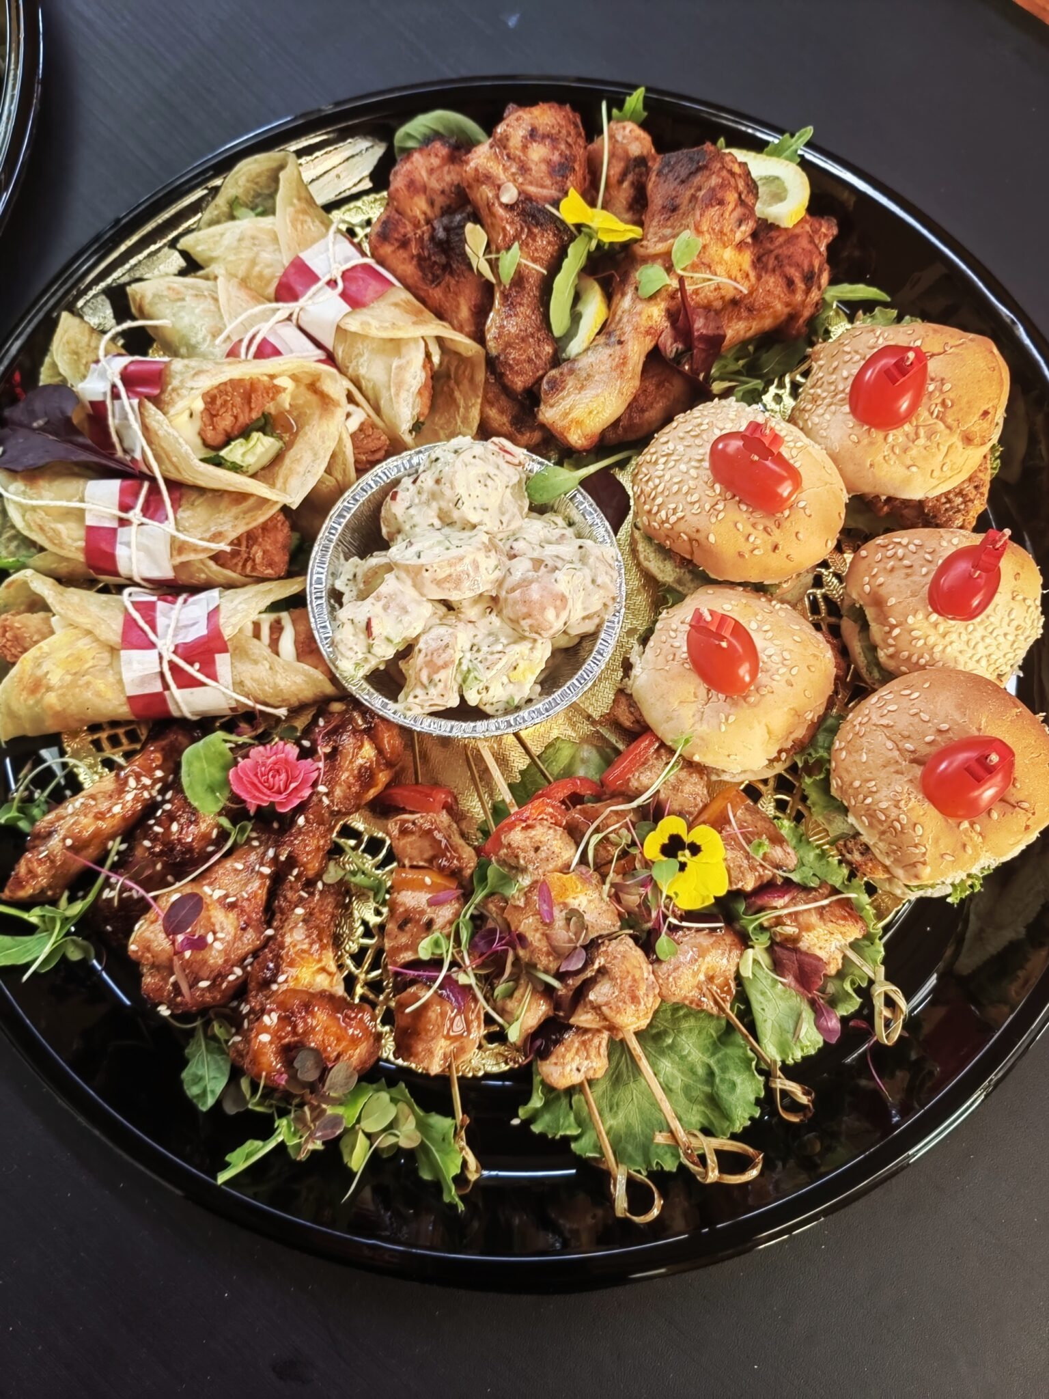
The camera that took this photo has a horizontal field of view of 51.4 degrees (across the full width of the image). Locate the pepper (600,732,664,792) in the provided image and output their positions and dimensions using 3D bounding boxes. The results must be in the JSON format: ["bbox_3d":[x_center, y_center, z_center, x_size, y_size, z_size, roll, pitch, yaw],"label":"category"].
[{"bbox_3d":[0.035,0.019,0.351,0.024,0.010,0.010,-41,80,-10],"label":"pepper"}]

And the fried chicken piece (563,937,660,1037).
[{"bbox_3d":[0.026,0.088,0.336,0.030,0.025,0.032,41,78,9],"label":"fried chicken piece"}]

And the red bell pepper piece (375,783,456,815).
[{"bbox_3d":[-0.038,0.035,0.386,0.029,0.013,0.012,4,76,2],"label":"red bell pepper piece"}]

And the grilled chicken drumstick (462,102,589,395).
[{"bbox_3d":[0.001,-0.173,0.416,0.047,0.043,0.114,2,76,1],"label":"grilled chicken drumstick"}]

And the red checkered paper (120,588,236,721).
[{"bbox_3d":[-0.124,-0.016,0.394,0.034,0.039,0.046,-5,77,-2],"label":"red checkered paper"}]

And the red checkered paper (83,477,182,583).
[{"bbox_3d":[-0.132,-0.056,0.368,0.031,0.026,0.034,-5,76,-2],"label":"red checkered paper"}]

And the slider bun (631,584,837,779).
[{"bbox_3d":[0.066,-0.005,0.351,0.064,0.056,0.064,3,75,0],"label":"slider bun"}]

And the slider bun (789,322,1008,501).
[{"bbox_3d":[0.143,-0.105,0.415,0.074,0.053,0.074,0,77,-1],"label":"slider bun"}]

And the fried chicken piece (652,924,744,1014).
[{"bbox_3d":[0.060,0.093,0.377,0.032,0.026,0.029,30,78,5],"label":"fried chicken piece"}]

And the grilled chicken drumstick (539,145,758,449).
[{"bbox_3d":[0.047,-0.151,0.408,0.046,0.043,0.121,24,77,6],"label":"grilled chicken drumstick"}]

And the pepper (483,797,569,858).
[{"bbox_3d":[0.000,0.044,0.373,0.034,0.014,0.012,-30,77,-7],"label":"pepper"}]

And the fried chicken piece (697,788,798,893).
[{"bbox_3d":[0.071,0.045,0.348,0.030,0.025,0.033,-30,78,-8],"label":"fried chicken piece"}]

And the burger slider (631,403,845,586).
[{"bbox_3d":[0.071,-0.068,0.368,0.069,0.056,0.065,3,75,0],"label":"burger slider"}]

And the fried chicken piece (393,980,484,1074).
[{"bbox_3d":[-0.029,0.111,0.369,0.031,0.028,0.027,2,76,1],"label":"fried chicken piece"}]

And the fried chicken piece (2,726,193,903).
[{"bbox_3d":[-0.152,0.041,0.389,0.079,0.028,0.030,-41,81,-10],"label":"fried chicken piece"}]

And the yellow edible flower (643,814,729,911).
[{"bbox_3d":[0.049,0.049,0.330,0.025,0.010,0.029,2,75,0],"label":"yellow edible flower"}]

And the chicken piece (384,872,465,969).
[{"bbox_3d":[-0.036,0.077,0.384,0.027,0.025,0.033,5,77,0],"label":"chicken piece"}]

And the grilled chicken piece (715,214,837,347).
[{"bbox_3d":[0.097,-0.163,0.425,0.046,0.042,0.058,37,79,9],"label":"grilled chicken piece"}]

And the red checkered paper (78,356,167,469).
[{"bbox_3d":[-0.150,-0.108,0.408,0.029,0.034,0.038,7,76,3],"label":"red checkered paper"}]

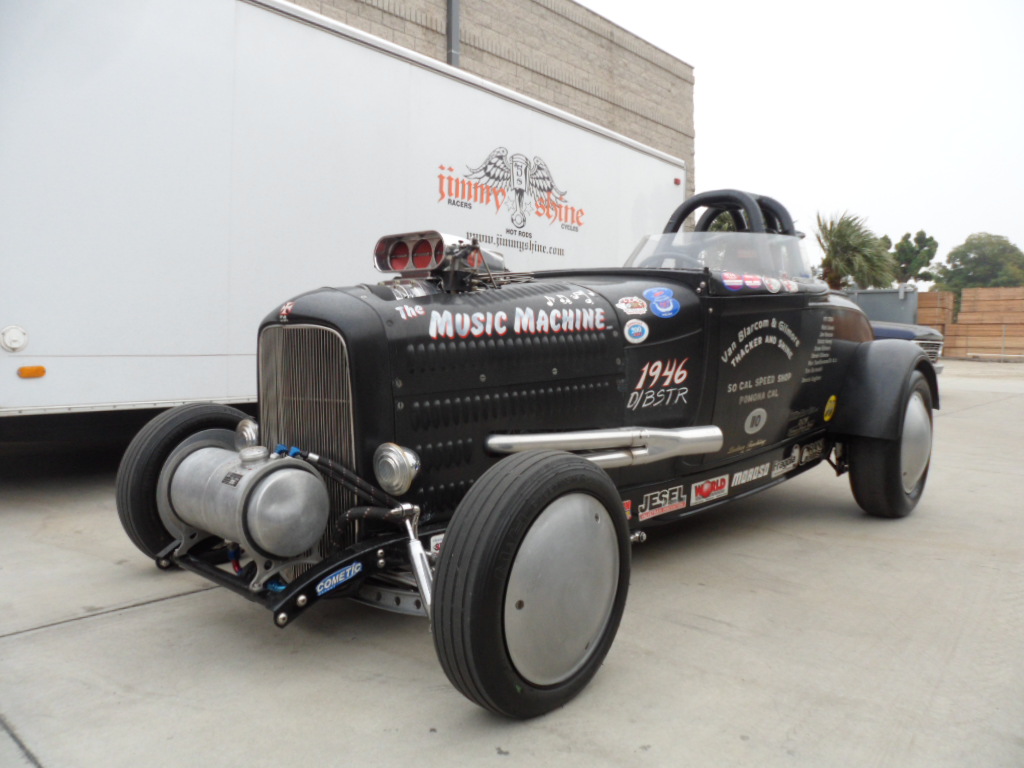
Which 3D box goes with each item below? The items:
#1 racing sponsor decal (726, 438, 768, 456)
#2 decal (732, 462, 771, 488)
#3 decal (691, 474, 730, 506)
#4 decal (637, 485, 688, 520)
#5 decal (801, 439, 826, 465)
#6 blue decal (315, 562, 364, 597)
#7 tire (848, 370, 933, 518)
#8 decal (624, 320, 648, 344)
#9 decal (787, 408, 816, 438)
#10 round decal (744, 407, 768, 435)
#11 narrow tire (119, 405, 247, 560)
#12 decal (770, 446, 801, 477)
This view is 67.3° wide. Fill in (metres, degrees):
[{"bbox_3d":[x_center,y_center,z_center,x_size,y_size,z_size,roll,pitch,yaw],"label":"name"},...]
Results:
[{"bbox_3d":[0.917,0.244,2.991,0.273,0.022,0.010,-8,9,-41],"label":"racing sponsor decal"},{"bbox_3d":[0.948,0.359,3.047,0.278,0.051,0.010,-8,9,-42],"label":"decal"},{"bbox_3d":[0.739,0.394,2.860,0.245,0.080,0.010,-6,8,-41],"label":"decal"},{"bbox_3d":[0.513,0.404,2.600,0.280,0.083,0.010,-5,7,-44],"label":"decal"},{"bbox_3d":[1.390,0.311,3.556,0.010,0.070,0.297,4,8,41],"label":"decal"},{"bbox_3d":[-0.422,0.478,1.889,0.129,0.024,0.010,-24,19,-39],"label":"blue decal"},{"bbox_3d":[1.852,0.288,3.738,0.235,0.712,0.712,4,5,40],"label":"tire"},{"bbox_3d":[0.418,-0.175,2.576,0.105,0.092,0.012,-2,-17,-36],"label":"decal"},{"bbox_3d":[1.298,0.167,3.421,0.010,0.094,0.318,4,8,42],"label":"decal"},{"bbox_3d":[0.979,0.150,3.083,0.010,0.096,0.188,4,7,44],"label":"round decal"},{"bbox_3d":[-1.104,0.362,2.764,0.136,0.584,0.584,4,5,41],"label":"narrow tire"},{"bbox_3d":[1.149,0.327,3.226,0.236,0.095,0.010,-12,12,-41],"label":"decal"}]

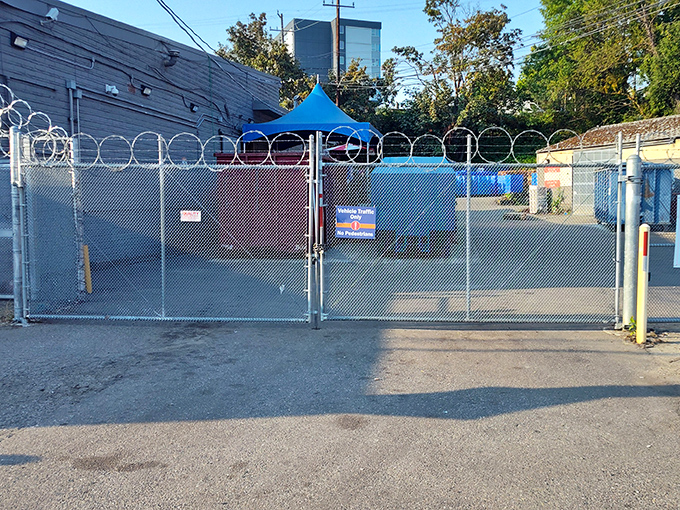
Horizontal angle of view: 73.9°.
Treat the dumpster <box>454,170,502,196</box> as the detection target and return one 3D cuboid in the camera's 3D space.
[{"bbox_3d":[10.863,-5.613,35.565,3.900,1.900,2.100,1,6,8],"label":"dumpster"}]

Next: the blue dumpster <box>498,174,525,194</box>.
[{"bbox_3d":[12.941,-5.320,34.091,1.850,1.450,1.600,1,6,8],"label":"blue dumpster"}]

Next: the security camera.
[{"bbox_3d":[-3.706,-3.113,5.823,0.110,0.110,0.230,-1,44,-8],"label":"security camera"}]

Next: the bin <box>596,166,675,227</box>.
[{"bbox_3d":[10.916,-2.183,16.860,1.950,2.250,2.100,1,6,6],"label":"bin"}]

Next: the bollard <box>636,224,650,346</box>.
[{"bbox_3d":[3.207,0.306,4.769,0.118,1.250,0.118,0,3,0],"label":"bollard"}]

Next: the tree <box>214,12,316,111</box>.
[{"bbox_3d":[-4.514,-8.559,27.072,6.500,11.220,6.000,0,6,0],"label":"tree"}]

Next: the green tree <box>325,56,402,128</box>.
[{"bbox_3d":[1.601,-9.382,34.025,6.200,10.310,5.800,0,6,0],"label":"green tree"}]

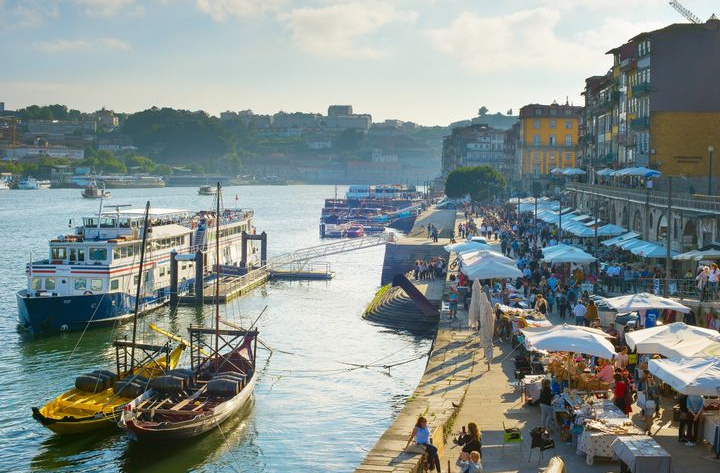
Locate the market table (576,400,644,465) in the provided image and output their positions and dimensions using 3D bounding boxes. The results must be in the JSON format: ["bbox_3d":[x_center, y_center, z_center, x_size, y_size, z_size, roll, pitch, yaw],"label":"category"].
[{"bbox_3d":[7.854,6.215,32.111,1.650,0.930,4.100,1,4,1],"label":"market table"}]

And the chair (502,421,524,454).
[{"bbox_3d":[4.348,5.703,28.400,0.560,0.820,0.540,0,4,6],"label":"chair"}]

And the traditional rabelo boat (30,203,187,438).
[{"bbox_3d":[-12.586,3.620,52.071,3.900,10.600,12.600,3,4,25],"label":"traditional rabelo boat"}]

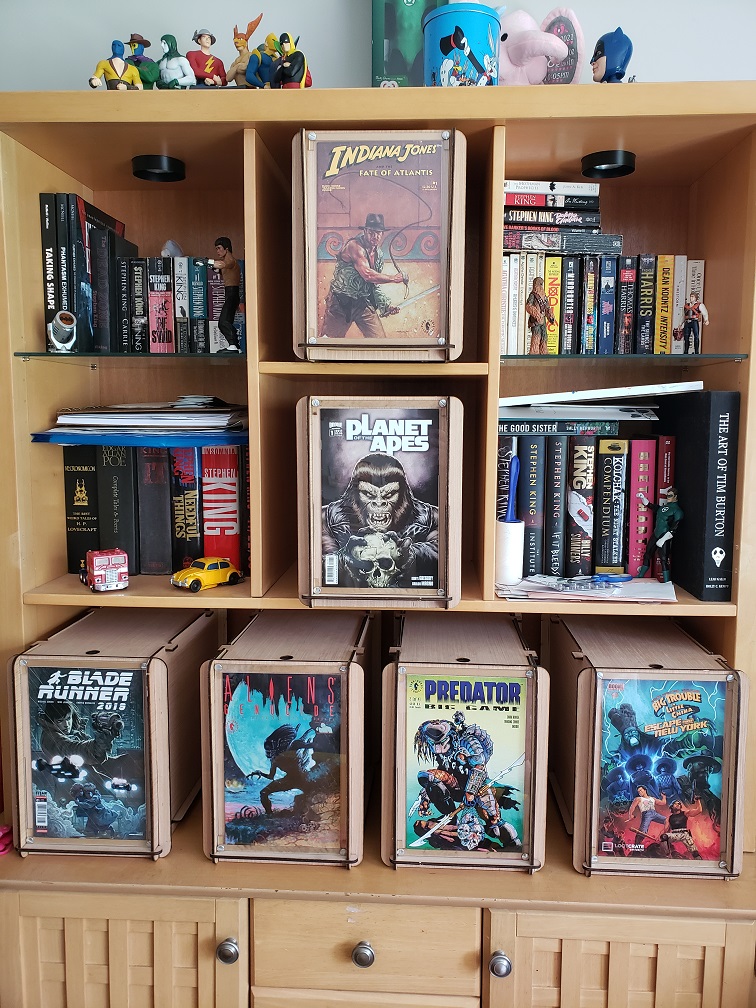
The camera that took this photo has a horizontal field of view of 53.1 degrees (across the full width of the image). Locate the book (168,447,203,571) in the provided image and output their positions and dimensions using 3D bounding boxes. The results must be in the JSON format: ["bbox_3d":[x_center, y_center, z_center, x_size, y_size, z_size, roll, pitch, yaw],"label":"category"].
[{"bbox_3d":[-0.326,-0.007,1.387,0.055,0.241,0.162,1,6,3],"label":"book"}]

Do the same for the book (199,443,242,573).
[{"bbox_3d":[-0.265,-0.006,1.384,0.064,0.241,0.162,1,6,3],"label":"book"}]

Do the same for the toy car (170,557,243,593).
[{"bbox_3d":[-0.274,0.109,1.219,0.117,0.048,0.053,-6,9,-43],"label":"toy car"}]

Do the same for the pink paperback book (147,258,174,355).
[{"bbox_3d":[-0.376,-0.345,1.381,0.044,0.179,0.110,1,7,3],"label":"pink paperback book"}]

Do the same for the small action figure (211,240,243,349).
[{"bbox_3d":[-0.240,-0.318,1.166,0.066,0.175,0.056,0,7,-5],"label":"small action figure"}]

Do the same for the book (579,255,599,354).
[{"bbox_3d":[0.344,-0.322,1.279,0.029,0.171,0.106,1,6,3],"label":"book"}]

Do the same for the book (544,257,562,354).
[{"bbox_3d":[0.292,-0.323,1.304,0.027,0.174,0.107,1,6,3],"label":"book"}]

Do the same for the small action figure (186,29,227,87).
[{"bbox_3d":[-0.259,-0.653,1.142,0.053,0.117,0.050,-1,6,-17],"label":"small action figure"}]

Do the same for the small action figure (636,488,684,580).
[{"bbox_3d":[0.457,0.054,1.228,0.056,0.164,0.050,4,7,33],"label":"small action figure"}]

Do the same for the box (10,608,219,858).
[{"bbox_3d":[-0.413,0.357,1.278,0.238,0.306,0.352,1,6,3],"label":"box"}]

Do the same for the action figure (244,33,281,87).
[{"bbox_3d":[-0.165,-0.627,1.102,0.050,0.109,0.045,-4,8,-34],"label":"action figure"}]

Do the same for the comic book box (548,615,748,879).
[{"bbox_3d":[0.405,0.360,1.233,0.233,0.303,0.355,1,7,4],"label":"comic book box"}]

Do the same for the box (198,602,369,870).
[{"bbox_3d":[-0.135,0.360,1.252,0.236,0.311,0.335,1,6,2],"label":"box"}]

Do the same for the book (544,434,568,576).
[{"bbox_3d":[0.300,0.004,1.343,0.035,0.243,0.160,1,6,3],"label":"book"}]

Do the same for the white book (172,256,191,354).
[{"bbox_3d":[-0.324,-0.331,1.317,0.026,0.171,0.106,1,6,3],"label":"white book"}]

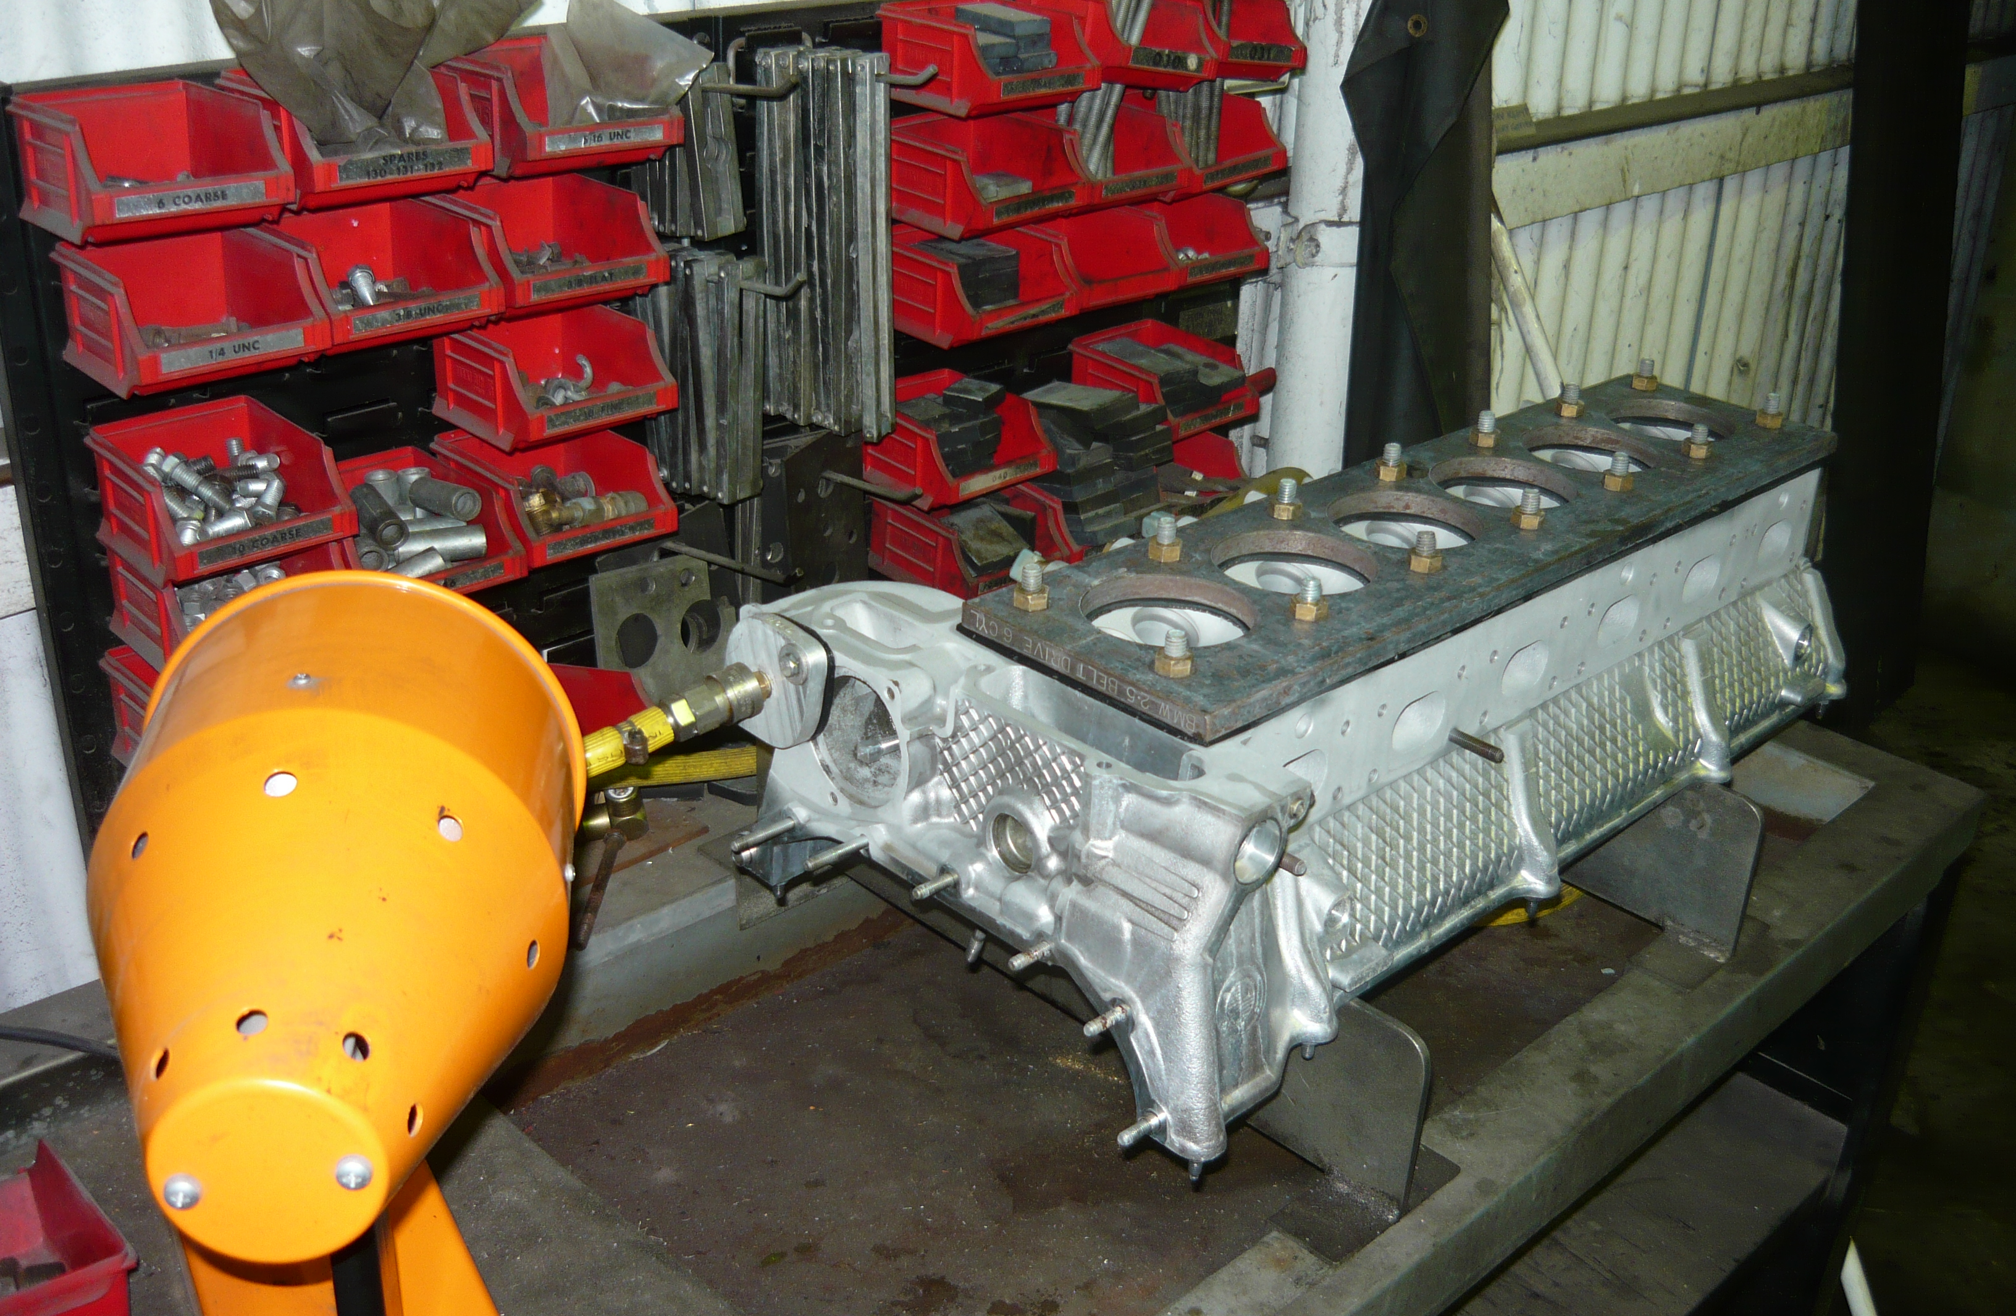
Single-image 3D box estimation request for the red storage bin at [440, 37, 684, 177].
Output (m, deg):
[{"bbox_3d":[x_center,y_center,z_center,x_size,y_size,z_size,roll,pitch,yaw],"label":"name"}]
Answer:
[{"bbox_3d":[-0.284,-0.343,1.196,0.104,0.068,0.134,-20,33,-37],"label":"red storage bin"}]

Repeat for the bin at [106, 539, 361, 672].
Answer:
[{"bbox_3d":[-0.471,-0.045,1.149,0.106,0.068,0.138,-21,32,-38],"label":"bin"}]

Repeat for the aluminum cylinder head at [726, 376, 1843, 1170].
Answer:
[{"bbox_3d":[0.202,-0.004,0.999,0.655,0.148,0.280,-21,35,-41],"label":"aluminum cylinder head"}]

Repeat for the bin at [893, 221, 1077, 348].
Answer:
[{"bbox_3d":[-0.030,-0.288,1.479,0.106,0.068,0.138,-21,32,-38],"label":"bin"}]

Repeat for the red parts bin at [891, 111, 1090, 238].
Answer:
[{"bbox_3d":[-0.021,-0.363,1.452,0.106,0.068,0.138,-21,32,-38],"label":"red parts bin"}]

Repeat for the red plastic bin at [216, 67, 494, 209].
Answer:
[{"bbox_3d":[-0.382,-0.305,1.114,0.106,0.068,0.138,-21,32,-38],"label":"red plastic bin"}]

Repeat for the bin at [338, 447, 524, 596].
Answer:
[{"bbox_3d":[-0.389,-0.075,1.225,0.104,0.068,0.134,-20,33,-37],"label":"bin"}]

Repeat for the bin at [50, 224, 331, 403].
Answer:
[{"bbox_3d":[-0.462,-0.197,1.091,0.104,0.068,0.134,-20,33,-37],"label":"bin"}]

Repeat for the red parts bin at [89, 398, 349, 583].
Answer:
[{"bbox_3d":[-0.465,-0.095,1.131,0.106,0.068,0.138,-21,32,-38],"label":"red parts bin"}]

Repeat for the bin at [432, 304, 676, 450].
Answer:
[{"bbox_3d":[-0.299,-0.186,1.259,0.104,0.068,0.134,-20,33,-37],"label":"bin"}]

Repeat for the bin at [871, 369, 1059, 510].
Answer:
[{"bbox_3d":[-0.045,-0.170,1.522,0.104,0.068,0.134,-20,33,-37],"label":"bin"}]

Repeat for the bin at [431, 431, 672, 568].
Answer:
[{"bbox_3d":[-0.306,-0.109,1.285,0.106,0.068,0.138,-21,32,-38],"label":"bin"}]

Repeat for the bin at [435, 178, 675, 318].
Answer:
[{"bbox_3d":[-0.297,-0.263,1.222,0.104,0.068,0.134,-20,33,-37],"label":"bin"}]

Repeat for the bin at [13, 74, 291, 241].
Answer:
[{"bbox_3d":[-0.468,-0.270,1.048,0.104,0.068,0.134,-20,33,-37],"label":"bin"}]

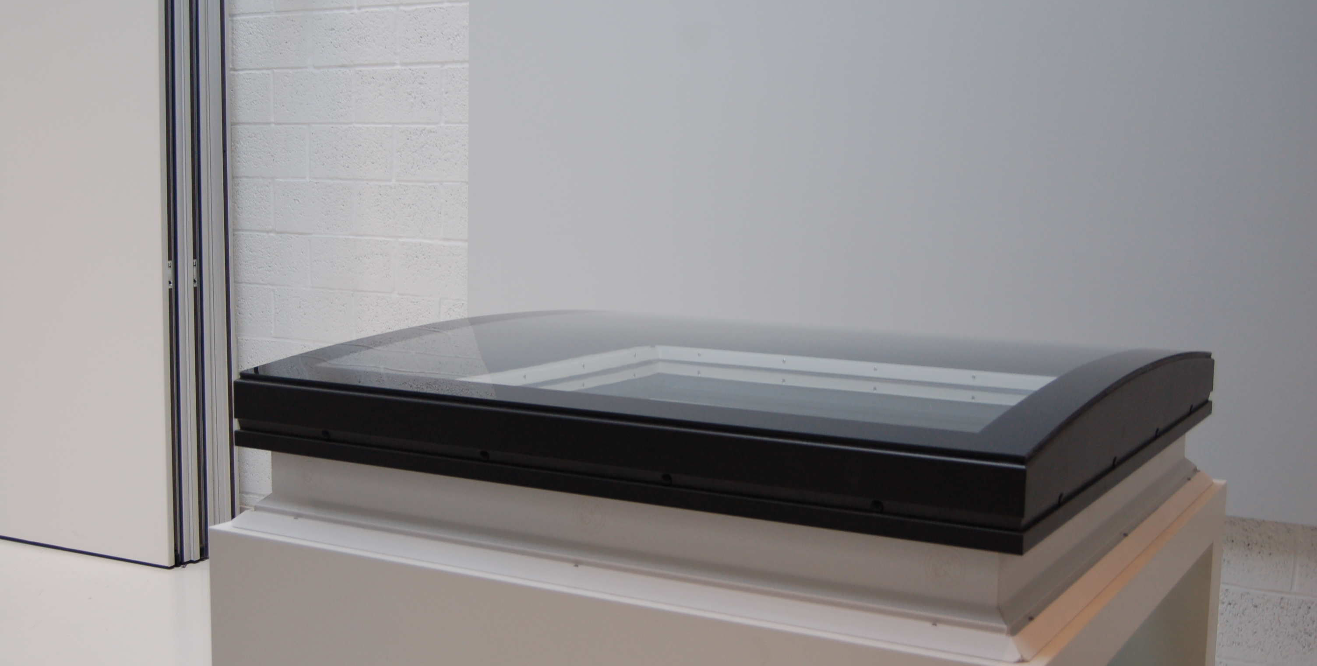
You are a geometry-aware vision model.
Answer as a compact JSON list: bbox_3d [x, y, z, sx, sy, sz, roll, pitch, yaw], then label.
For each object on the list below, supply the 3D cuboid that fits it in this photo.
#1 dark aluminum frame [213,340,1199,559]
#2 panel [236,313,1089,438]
[{"bbox_3d":[0.176,0.086,2.276,1.157,0.137,1.163,4,7,30],"label":"dark aluminum frame"},{"bbox_3d":[0.177,0.030,2.270,1.106,0.047,1.123,4,7,30],"label":"panel"}]

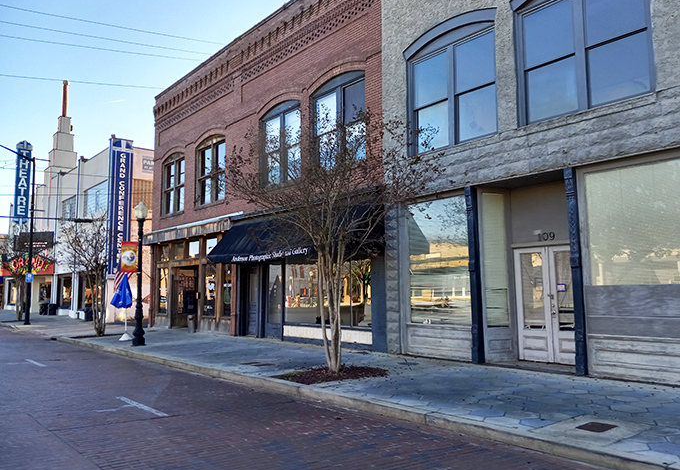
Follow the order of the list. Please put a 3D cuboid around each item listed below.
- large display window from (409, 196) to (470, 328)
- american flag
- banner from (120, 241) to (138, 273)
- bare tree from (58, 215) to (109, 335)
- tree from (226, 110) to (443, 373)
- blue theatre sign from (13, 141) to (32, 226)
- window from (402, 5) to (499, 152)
[{"bbox_3d":[2.031,0.530,10.937,0.121,2.575,1.547,4,-7,-40],"label":"large display window"},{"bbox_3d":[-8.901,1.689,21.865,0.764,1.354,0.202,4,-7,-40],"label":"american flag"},{"bbox_3d":[-6.249,0.646,15.771,0.481,0.936,0.040,4,-7,-40],"label":"banner"},{"bbox_3d":[-9.388,1.469,19.453,1.894,4.436,1.894,4,-7,-40],"label":"bare tree"},{"bbox_3d":[-0.095,0.072,9.793,3.691,4.891,3.851,-1,-5,0],"label":"tree"},{"bbox_3d":[-23.264,-3.766,38.911,1.032,6.363,0.404,4,-7,-40],"label":"blue theatre sign"},{"bbox_3d":[2.279,-3.177,11.012,0.202,2.674,2.489,4,-7,-40],"label":"window"}]

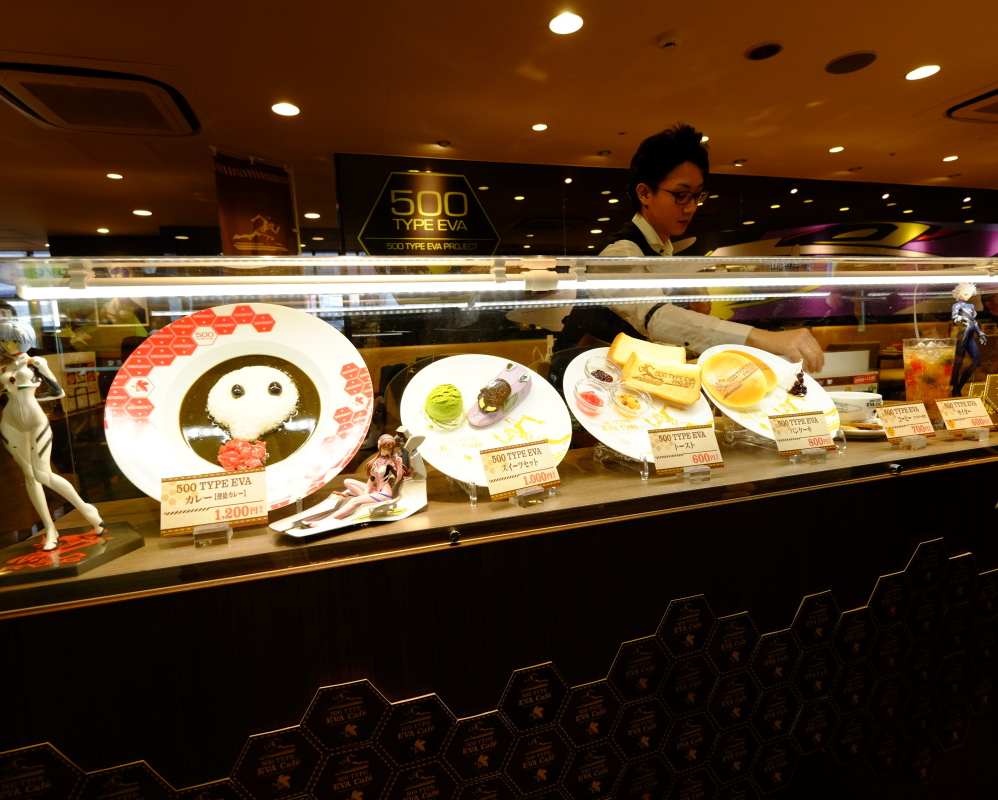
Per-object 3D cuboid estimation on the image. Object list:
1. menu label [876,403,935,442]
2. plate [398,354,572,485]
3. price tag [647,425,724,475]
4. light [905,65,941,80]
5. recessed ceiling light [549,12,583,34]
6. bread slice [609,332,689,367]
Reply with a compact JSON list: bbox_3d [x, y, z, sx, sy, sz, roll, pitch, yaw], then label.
[{"bbox_3d":[0.595,0.032,0.730,0.091,0.055,0.004,-5,-17,-16],"label":"menu label"},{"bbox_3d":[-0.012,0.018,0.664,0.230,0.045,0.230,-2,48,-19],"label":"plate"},{"bbox_3d":[0.231,0.061,0.618,0.091,0.055,0.004,-5,-17,-16],"label":"price tag"},{"bbox_3d":[2.370,-1.836,2.793,0.145,0.030,0.145,-5,7,-16],"label":"light"},{"bbox_3d":[0.297,-1.667,2.208,0.145,0.030,0.145,-3,7,0],"label":"recessed ceiling light"},{"bbox_3d":[0.228,-0.065,0.765,0.105,0.055,0.027,7,-13,-10],"label":"bread slice"}]

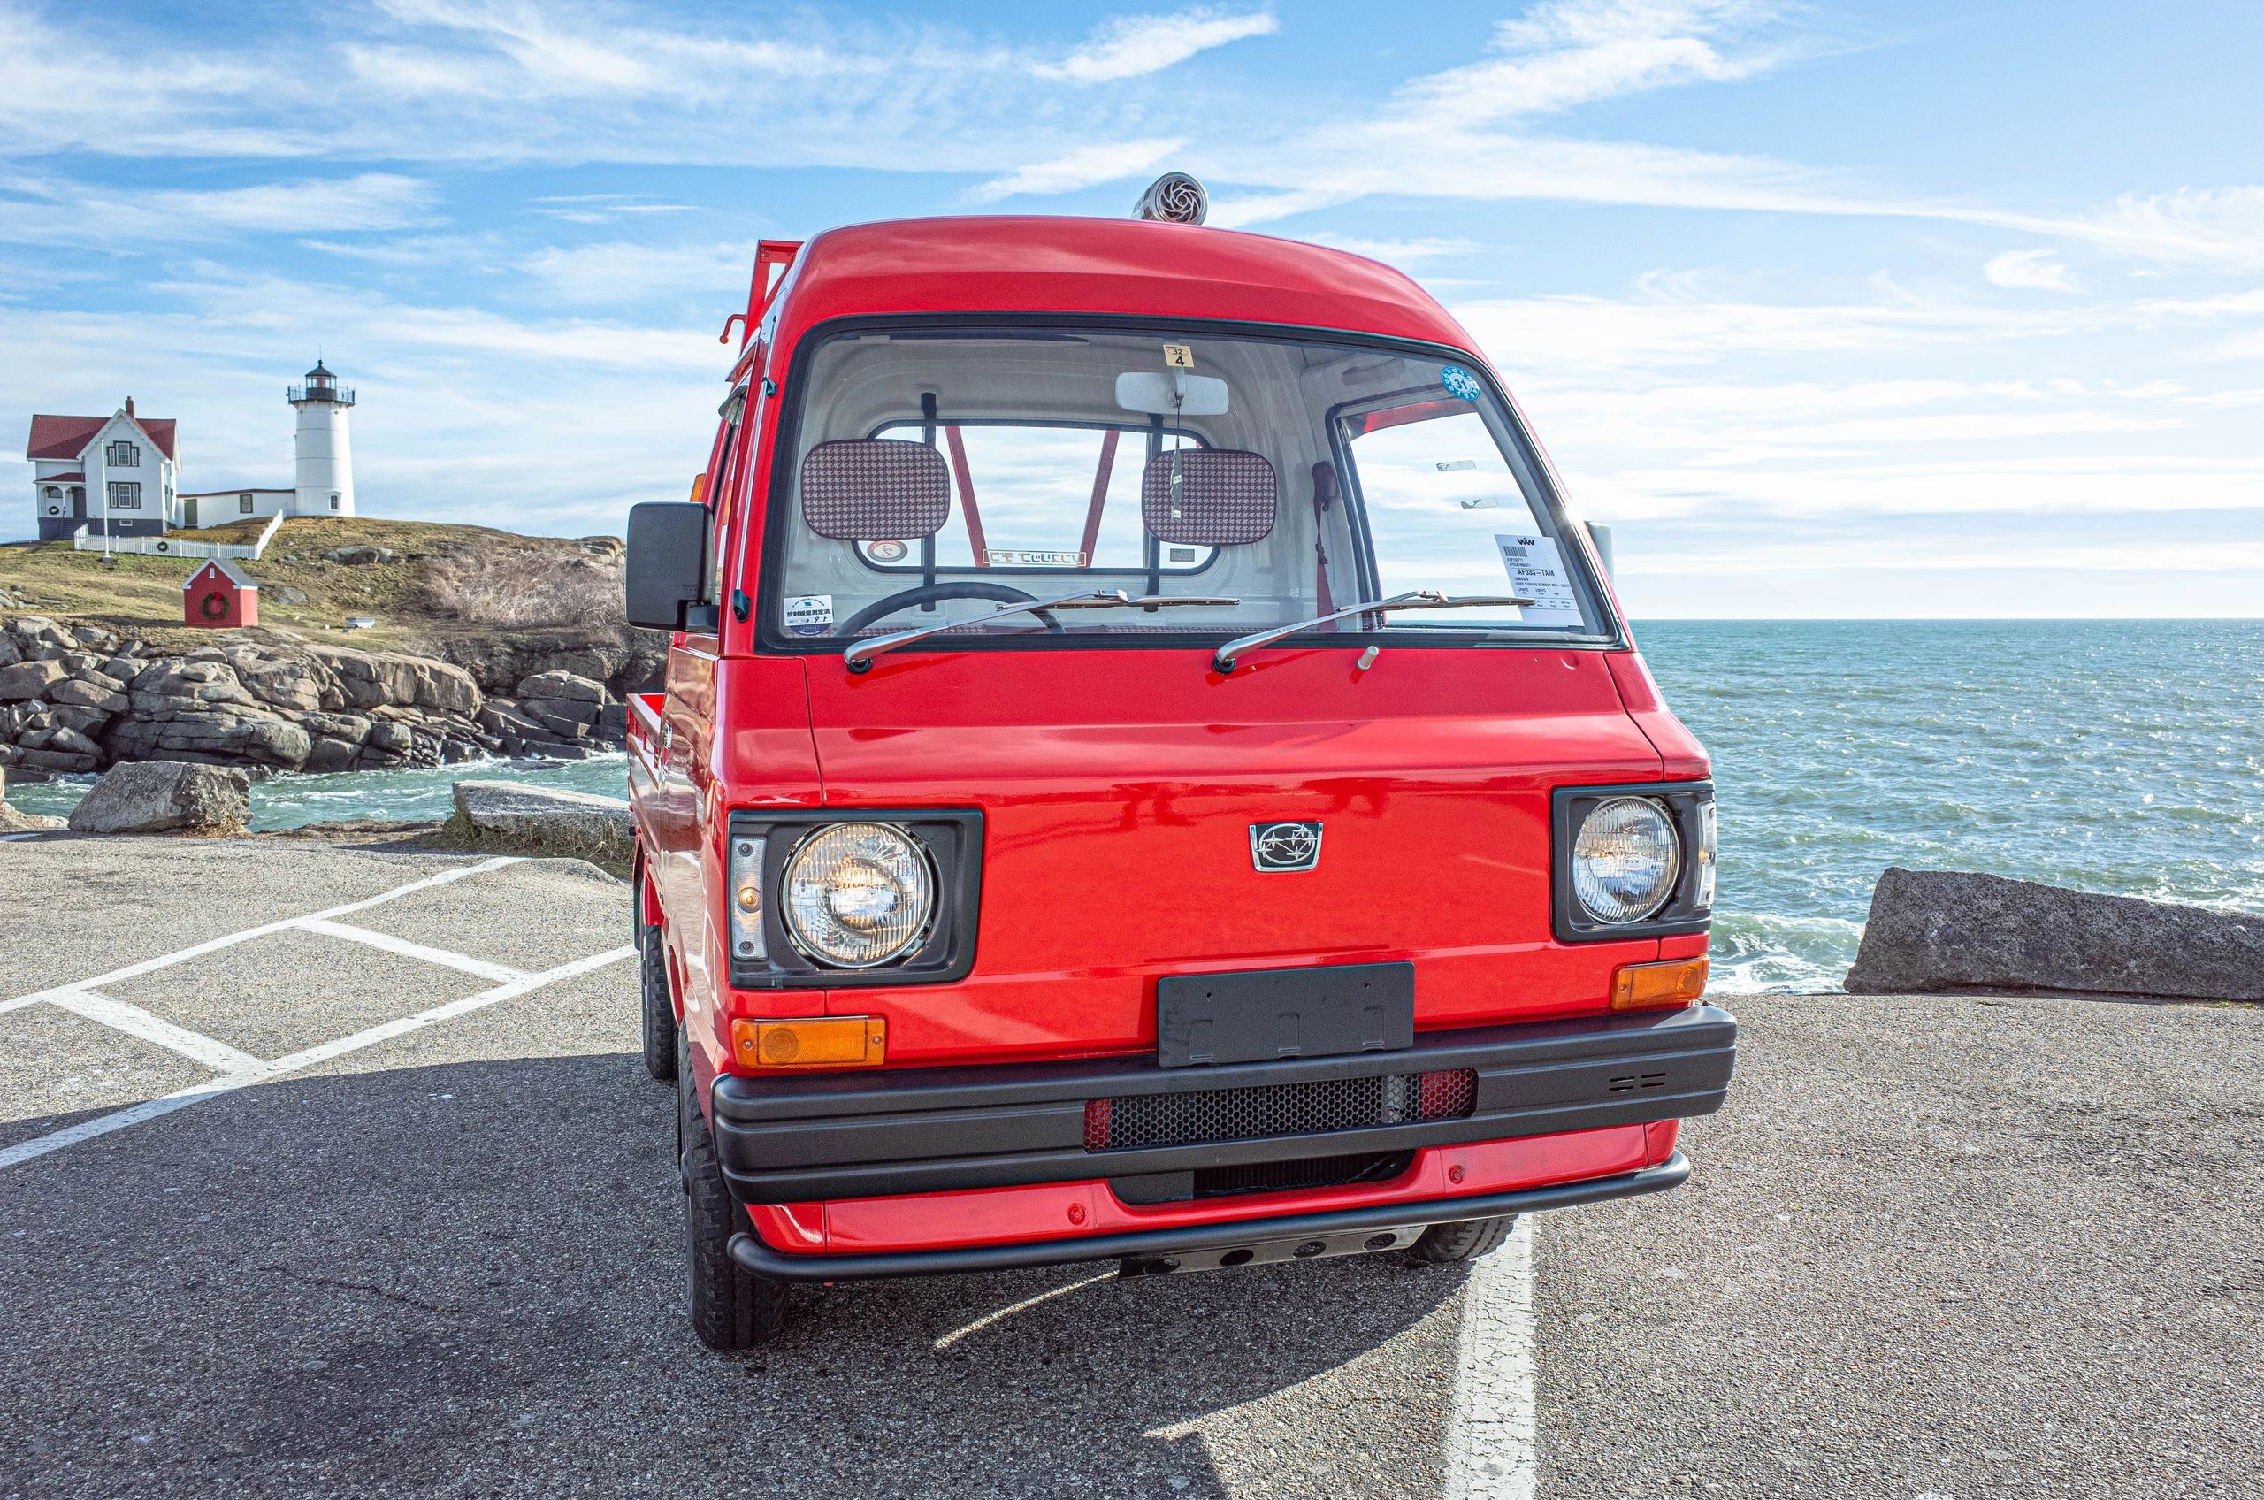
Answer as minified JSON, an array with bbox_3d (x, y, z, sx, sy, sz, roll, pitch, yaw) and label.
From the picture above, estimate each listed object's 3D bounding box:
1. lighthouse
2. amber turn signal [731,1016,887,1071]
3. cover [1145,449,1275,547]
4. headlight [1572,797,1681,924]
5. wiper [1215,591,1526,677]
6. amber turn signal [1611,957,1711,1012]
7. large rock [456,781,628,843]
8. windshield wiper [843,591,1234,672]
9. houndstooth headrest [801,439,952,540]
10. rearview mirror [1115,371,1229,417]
[{"bbox_3d":[-64.100,-24.600,139.000,5.200,12.500,5.200,-2,5,-25],"label":"lighthouse"},{"bbox_3d":[-0.389,0.353,2.121,0.182,0.062,0.050,-1,4,-10],"label":"amber turn signal"},{"bbox_3d":[0.148,-0.497,3.470,0.270,0.185,0.095,-1,4,-16],"label":"cover"},{"bbox_3d":[0.674,0.153,2.418,0.180,0.180,0.080,-1,4,-18],"label":"headlight"},{"bbox_3d":[0.342,-0.170,2.405,0.535,0.055,0.060,-11,-25,-28],"label":"wiper"},{"bbox_3d":[0.736,0.325,2.440,0.185,0.062,0.055,-1,4,-18],"label":"amber turn signal"},{"bbox_3d":[-2.950,0.345,9.400,1.350,0.340,0.580,2,5,27],"label":"large rock"},{"bbox_3d":[-0.106,-0.164,2.278,0.525,0.055,0.060,-9,-26,-17],"label":"windshield wiper"},{"bbox_3d":[-0.453,-0.464,3.129,0.262,0.175,0.090,-1,4,-18],"label":"houndstooth headrest"},{"bbox_3d":[0.059,-0.525,2.590,0.180,0.060,0.040,-2,5,-24],"label":"rearview mirror"}]

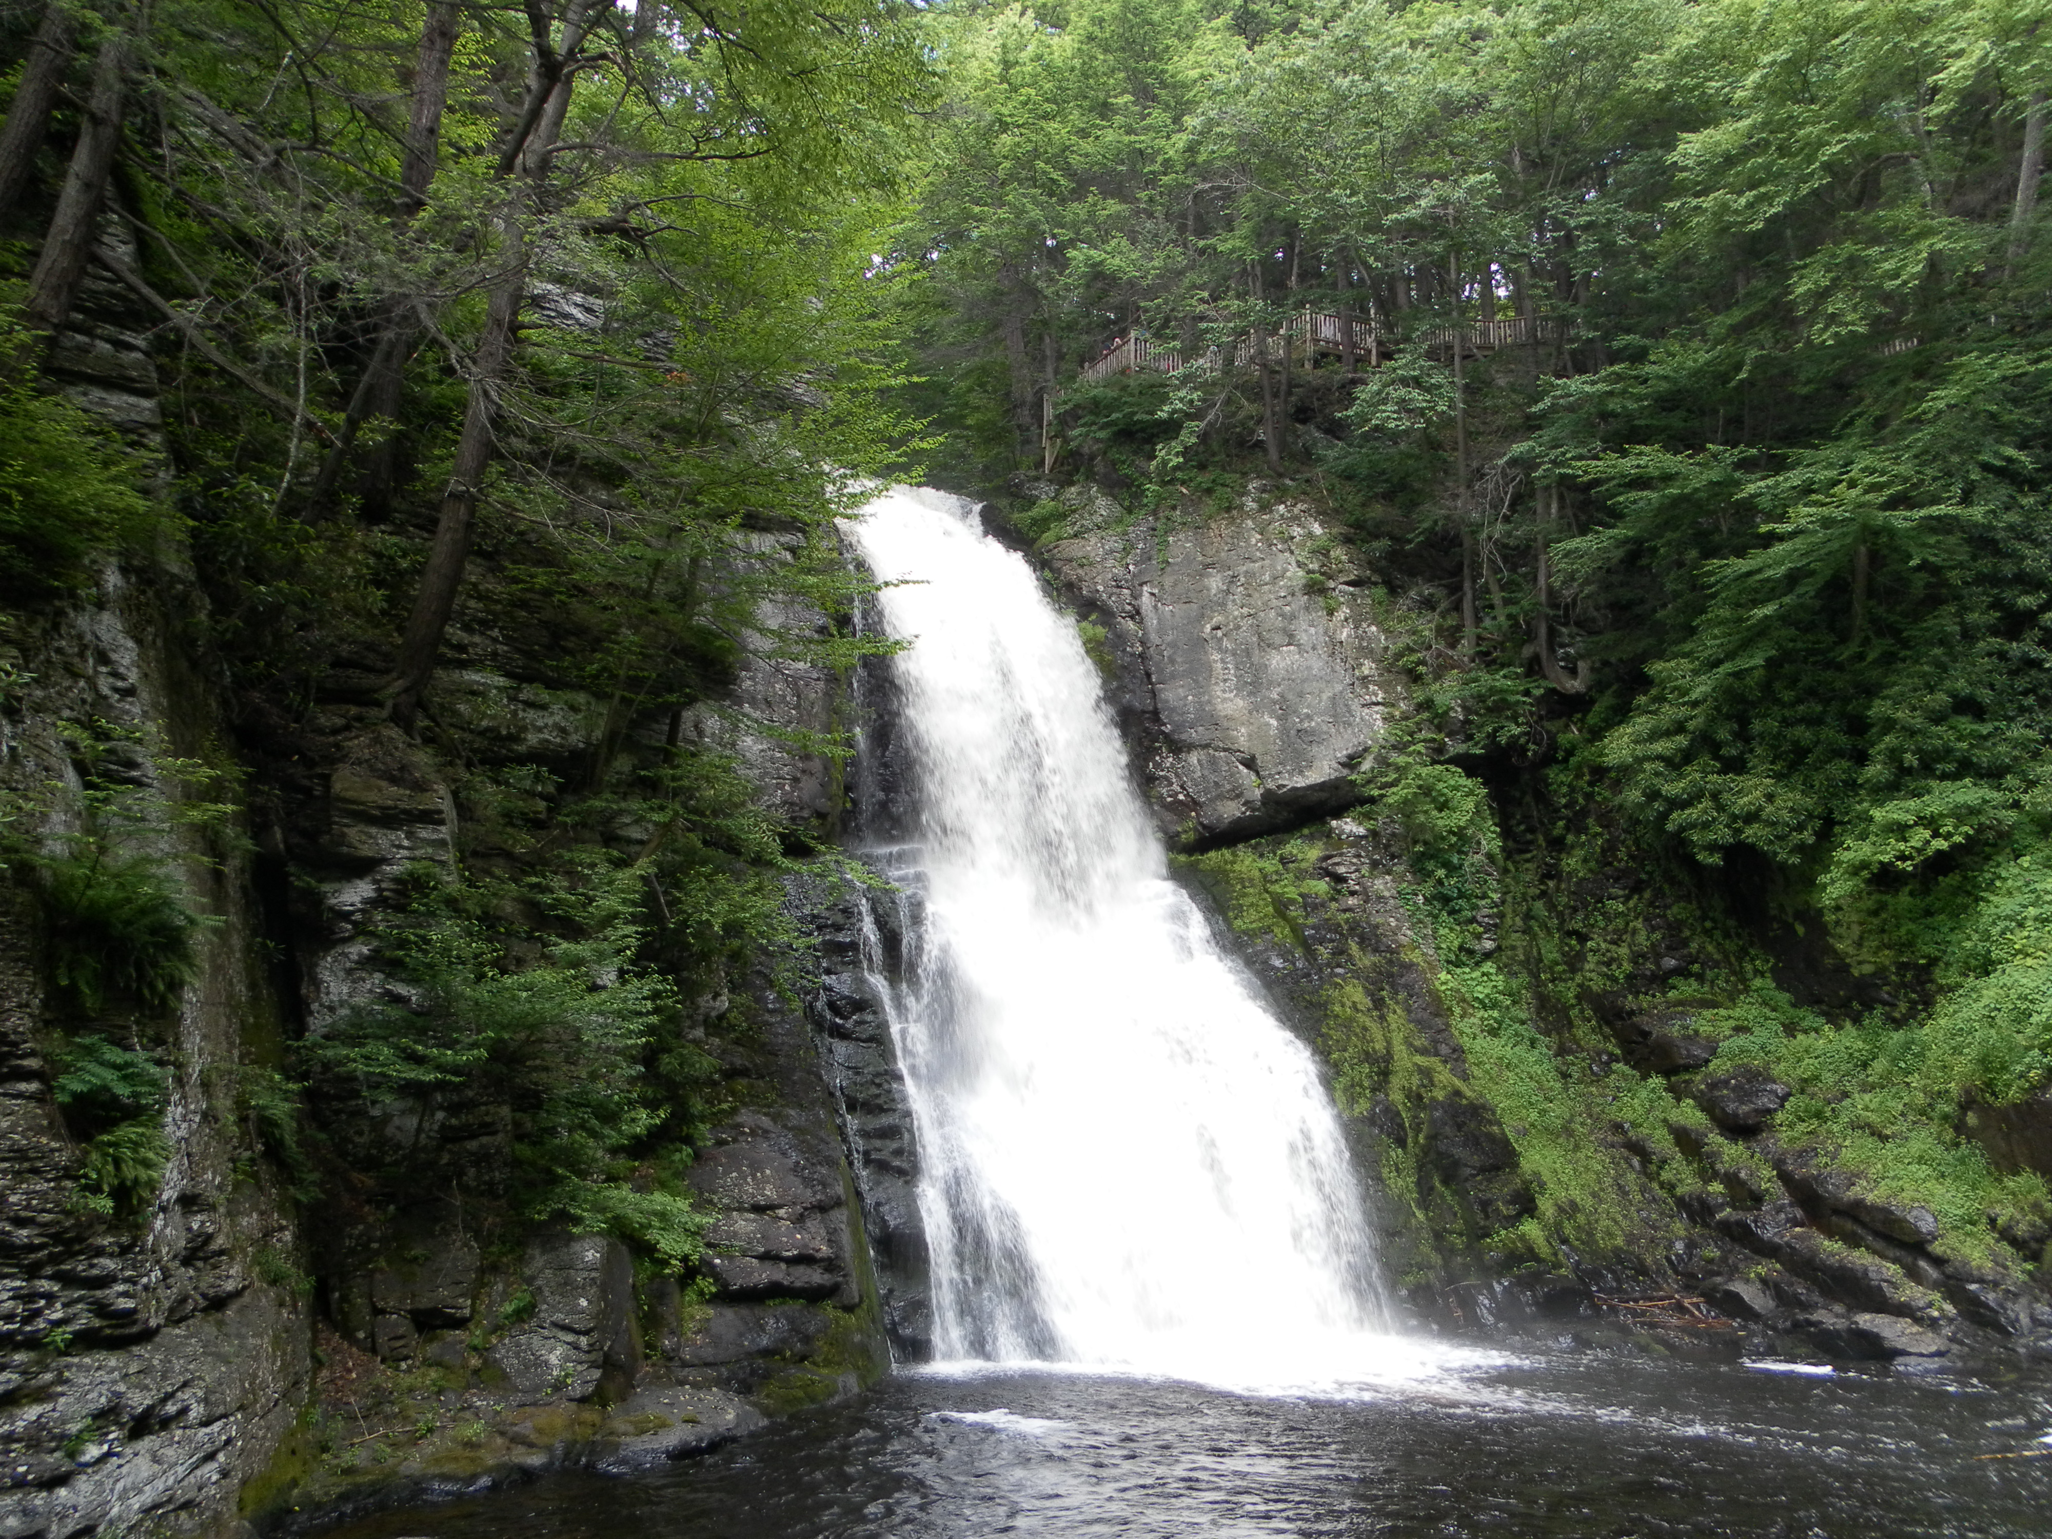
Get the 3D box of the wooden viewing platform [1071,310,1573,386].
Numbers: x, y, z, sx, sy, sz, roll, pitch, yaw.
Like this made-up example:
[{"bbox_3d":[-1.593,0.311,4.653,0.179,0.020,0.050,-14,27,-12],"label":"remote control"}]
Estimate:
[{"bbox_3d":[9.685,-13.896,54.500,15.900,1.800,2.200,0,-14,0],"label":"wooden viewing platform"}]

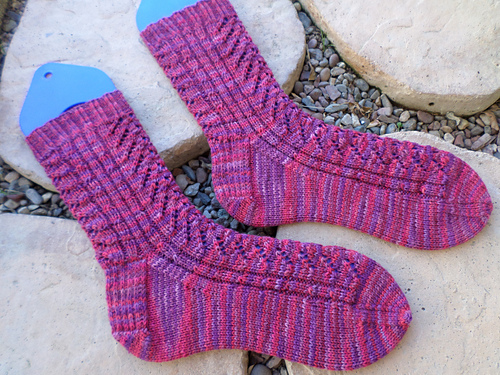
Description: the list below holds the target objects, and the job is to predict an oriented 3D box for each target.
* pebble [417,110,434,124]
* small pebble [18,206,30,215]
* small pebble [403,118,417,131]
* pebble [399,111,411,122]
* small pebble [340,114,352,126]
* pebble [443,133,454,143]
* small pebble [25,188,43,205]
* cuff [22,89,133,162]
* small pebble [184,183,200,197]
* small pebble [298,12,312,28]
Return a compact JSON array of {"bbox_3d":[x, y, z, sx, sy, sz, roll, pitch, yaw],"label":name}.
[{"bbox_3d":[0.193,-0.077,0.397,0.018,0.009,0.012,31,74,12],"label":"pebble"},{"bbox_3d":[-0.234,0.024,0.375,0.012,0.007,0.009,-7,71,0],"label":"small pebble"},{"bbox_3d":[0.175,-0.069,0.395,0.017,0.008,0.011,-38,74,-11],"label":"small pebble"},{"bbox_3d":[0.171,-0.078,0.398,0.010,0.007,0.015,36,76,13],"label":"pebble"},{"bbox_3d":[0.107,-0.074,0.399,0.013,0.009,0.012,-44,75,-12],"label":"small pebble"},{"bbox_3d":[0.214,-0.053,0.388,0.009,0.007,0.011,-13,71,-3],"label":"pebble"},{"bbox_3d":[-0.227,0.010,0.380,0.009,0.007,0.021,-39,74,-11],"label":"small pebble"},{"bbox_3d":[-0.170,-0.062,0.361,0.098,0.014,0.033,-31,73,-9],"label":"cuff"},{"bbox_3d":[-0.060,0.002,0.377,0.018,0.008,0.010,-39,74,-11],"label":"small pebble"},{"bbox_3d":[0.068,-0.206,0.446,0.011,0.008,0.023,-27,72,-7],"label":"small pebble"}]

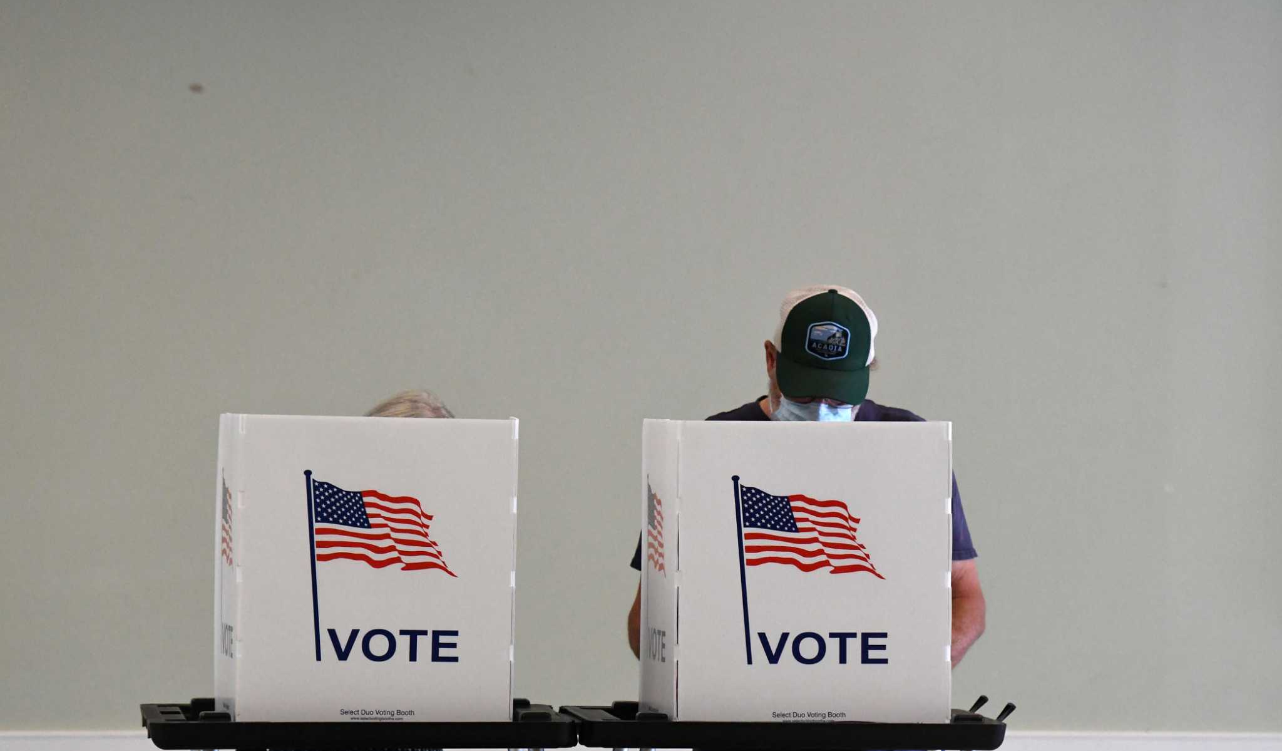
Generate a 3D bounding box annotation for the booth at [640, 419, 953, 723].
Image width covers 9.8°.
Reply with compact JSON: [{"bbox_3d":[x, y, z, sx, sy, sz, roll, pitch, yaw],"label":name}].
[{"bbox_3d":[0.282,0.354,13.540,0.490,0.550,0.430,0,0,-7],"label":"booth"}]

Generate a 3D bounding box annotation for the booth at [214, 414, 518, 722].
[{"bbox_3d":[-0.495,0.346,13.430,0.490,0.550,0.430,1,0,-7],"label":"booth"}]

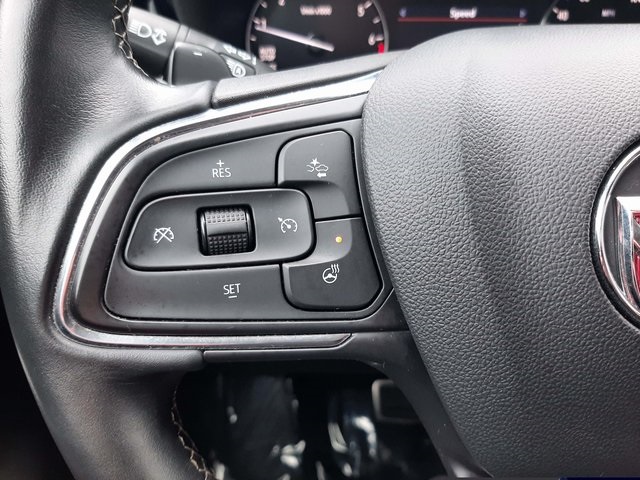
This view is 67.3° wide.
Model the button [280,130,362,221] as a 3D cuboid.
[{"bbox_3d":[0.000,-0.020,0.147,0.024,0.026,0.007,-3,-6,-3],"label":"button"}]

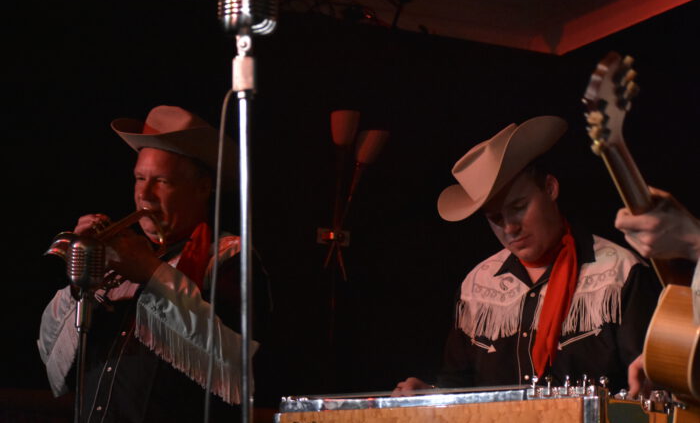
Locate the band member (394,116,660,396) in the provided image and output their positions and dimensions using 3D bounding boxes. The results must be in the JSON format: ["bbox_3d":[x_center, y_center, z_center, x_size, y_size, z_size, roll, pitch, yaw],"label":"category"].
[{"bbox_3d":[0.395,0.630,4.470,0.600,1.720,0.500,-5,-11,27],"label":"band member"}]

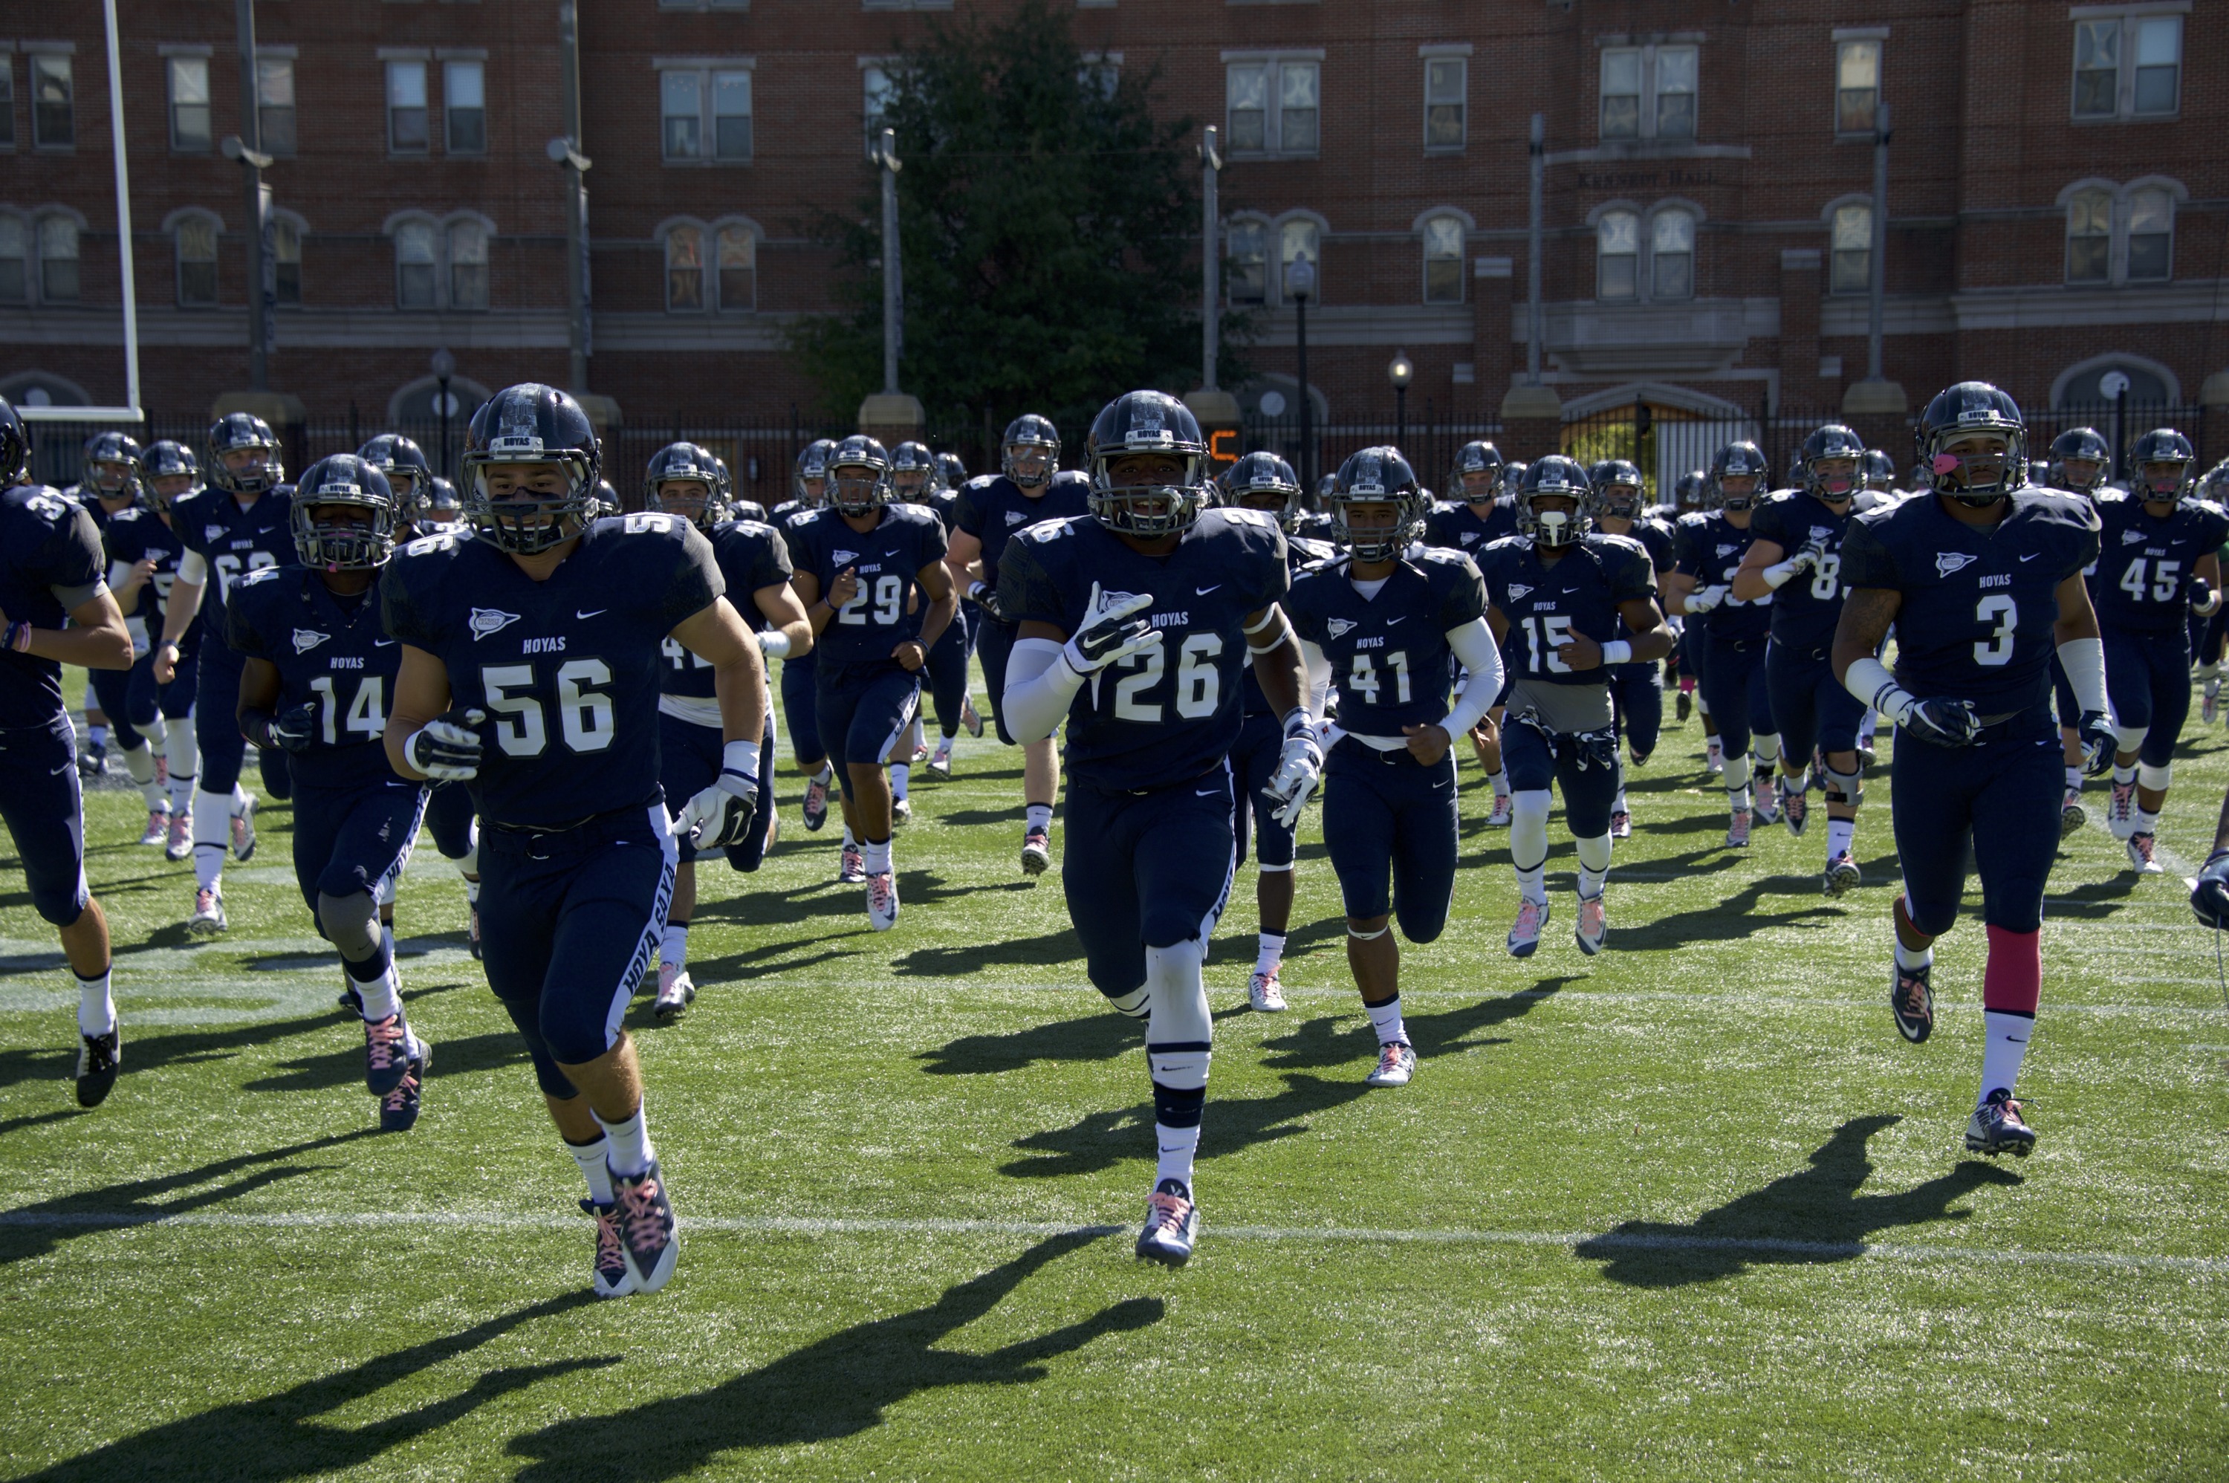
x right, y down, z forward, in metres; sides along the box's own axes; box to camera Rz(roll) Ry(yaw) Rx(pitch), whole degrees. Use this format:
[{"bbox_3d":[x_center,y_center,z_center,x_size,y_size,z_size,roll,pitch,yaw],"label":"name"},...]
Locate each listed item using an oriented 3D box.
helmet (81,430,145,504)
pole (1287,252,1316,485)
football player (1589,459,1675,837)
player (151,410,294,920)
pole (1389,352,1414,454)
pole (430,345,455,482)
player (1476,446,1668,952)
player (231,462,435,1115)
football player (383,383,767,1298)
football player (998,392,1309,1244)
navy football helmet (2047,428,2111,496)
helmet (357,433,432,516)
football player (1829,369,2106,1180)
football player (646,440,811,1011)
[{"bbox_3d":[-4.267,-1.169,19.000,0.245,0.275,0.305,0,3,-5],"label":"helmet"},{"bbox_3d":[2.899,-4.939,69.138,0.420,5.200,0.420,0,3,0],"label":"pole"},{"bbox_3d":[2.312,-0.428,20.500,0.620,1.746,0.850,0,3,0],"label":"football player"},{"bbox_3d":[-3.211,-0.248,16.250,0.640,1.889,0.800,0,3,-3],"label":"player"},{"bbox_3d":[4.835,-4.638,75.063,0.400,4.000,0.400,0,3,0],"label":"pole"},{"bbox_3d":[-12.055,-4.883,80.116,0.410,4.400,0.410,0,3,0],"label":"pole"},{"bbox_3d":[1.535,-0.116,14.850,0.660,1.670,0.650,0,3,8],"label":"player"},{"bbox_3d":[-1.950,0.129,11.150,0.560,1.687,0.850,0,3,-6],"label":"player"},{"bbox_3d":[-0.971,0.210,8.150,0.700,1.720,0.900,0,3,-3],"label":"football player"},{"bbox_3d":[0.081,0.158,9.199,0.640,1.755,0.950,0,3,-5],"label":"football player"},{"bbox_3d":[4.162,-1.208,19.200,0.255,0.292,0.300,0,3,-2],"label":"navy football helmet"},{"bbox_3d":[-2.268,-0.832,14.000,0.245,0.275,0.305,0,3,5],"label":"helmet"},{"bbox_3d":[2.026,0.066,10.500,0.680,1.812,0.800,0,3,3],"label":"football player"},{"bbox_3d":[-1.325,-0.063,14.149,0.700,1.785,0.950,0,3,-2],"label":"football player"}]

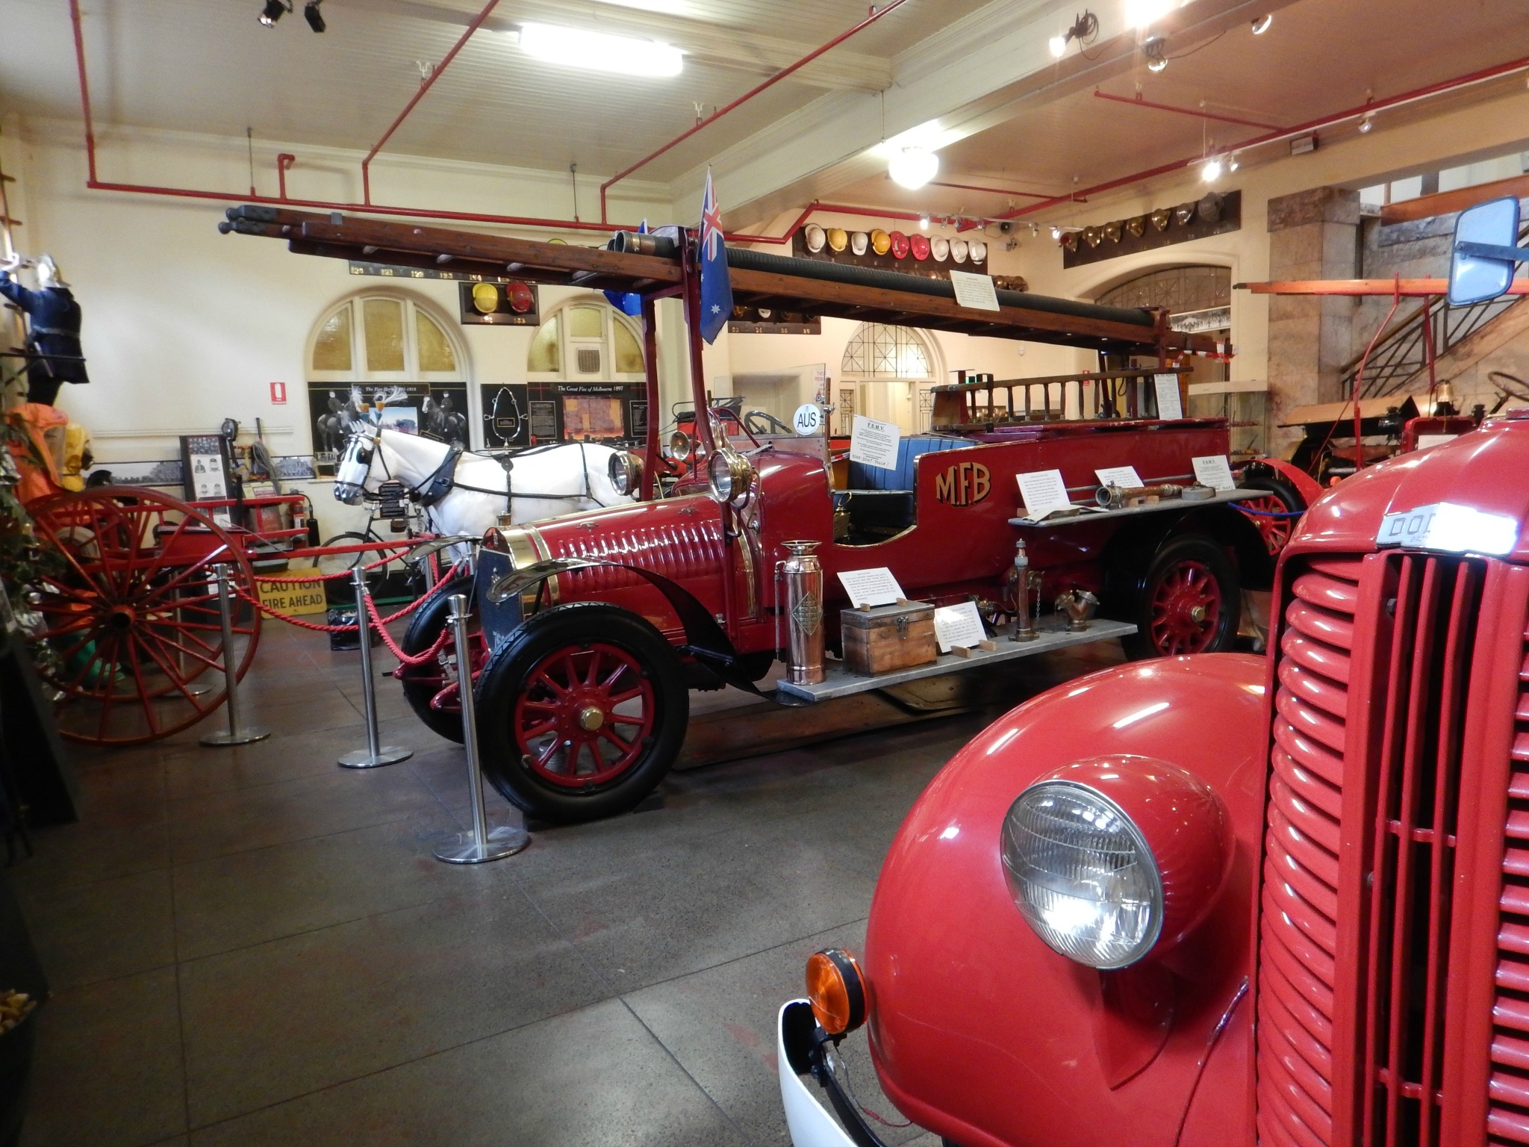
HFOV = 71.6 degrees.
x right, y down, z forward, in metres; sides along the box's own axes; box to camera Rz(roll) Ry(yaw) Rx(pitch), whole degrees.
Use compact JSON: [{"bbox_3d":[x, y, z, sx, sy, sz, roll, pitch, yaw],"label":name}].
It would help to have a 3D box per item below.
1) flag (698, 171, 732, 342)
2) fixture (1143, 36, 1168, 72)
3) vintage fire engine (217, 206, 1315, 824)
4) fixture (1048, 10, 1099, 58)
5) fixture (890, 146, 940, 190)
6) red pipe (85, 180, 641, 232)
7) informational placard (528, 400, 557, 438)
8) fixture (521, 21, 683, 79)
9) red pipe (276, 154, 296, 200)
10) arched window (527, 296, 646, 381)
[{"bbox_3d":[-0.222,-1.439,4.811,0.163,0.759,0.089,-6,8,-33],"label":"flag"},{"bbox_3d":[2.605,-3.456,7.059,0.153,0.207,0.153,-6,8,-30],"label":"fixture"},{"bbox_3d":[0.555,-0.467,5.825,6.167,2.526,1.618,-6,8,-33],"label":"vintage fire engine"},{"bbox_3d":[2.071,-3.616,7.108,0.247,0.266,0.227,-6,8,-30],"label":"fixture"},{"bbox_3d":[1.330,-3.598,9.405,0.405,0.370,0.405,-2,7,0],"label":"fixture"},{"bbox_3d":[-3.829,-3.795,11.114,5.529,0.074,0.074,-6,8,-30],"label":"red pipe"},{"bbox_3d":[-2.553,-1.783,12.221,0.342,0.436,0.020,-6,8,-30],"label":"informational placard"},{"bbox_3d":[-1.204,-3.888,7.888,1.253,0.128,0.276,-6,8,-30],"label":"fixture"},{"bbox_3d":[-4.782,-3.958,10.597,0.168,0.424,0.158,-6,8,-30],"label":"red pipe"},{"bbox_3d":[-2.047,-2.768,12.495,1.536,0.989,0.148,-6,8,-30],"label":"arched window"}]

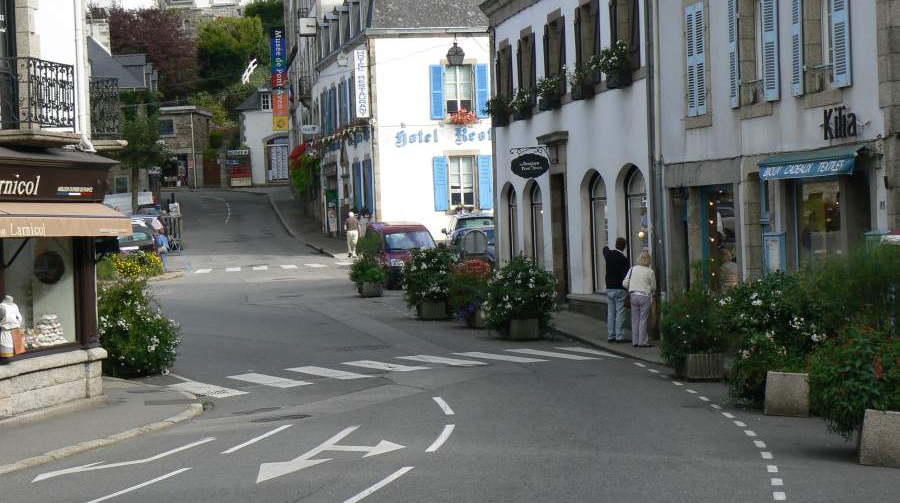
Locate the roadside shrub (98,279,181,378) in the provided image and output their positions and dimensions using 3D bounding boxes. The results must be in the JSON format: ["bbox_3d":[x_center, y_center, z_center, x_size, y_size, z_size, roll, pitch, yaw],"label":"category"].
[{"bbox_3d":[-4.992,1.218,32.500,1.480,1.580,1.400,-2,1,0],"label":"roadside shrub"}]

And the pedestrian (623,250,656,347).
[{"bbox_3d":[3.246,0.826,35.000,0.570,1.600,0.360,-2,1,13],"label":"pedestrian"}]

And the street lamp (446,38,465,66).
[{"bbox_3d":[0.173,-6.233,64.500,0.540,0.830,0.540,-2,1,0],"label":"street lamp"}]

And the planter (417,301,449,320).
[{"bbox_3d":[-0.375,1.264,44.000,0.700,0.460,0.700,-2,1,3],"label":"planter"}]

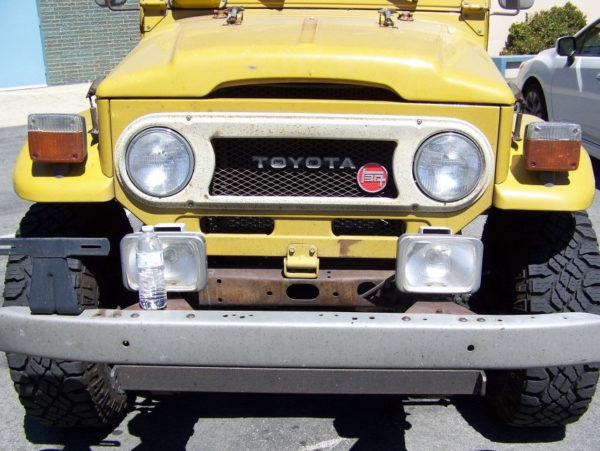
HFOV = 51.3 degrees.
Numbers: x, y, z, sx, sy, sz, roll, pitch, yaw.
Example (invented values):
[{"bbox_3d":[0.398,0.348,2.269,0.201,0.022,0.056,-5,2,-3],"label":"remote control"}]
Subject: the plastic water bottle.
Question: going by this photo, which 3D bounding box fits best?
[{"bbox_3d":[-0.357,0.103,1.486,0.065,0.205,0.065,1,17,1],"label":"plastic water bottle"}]

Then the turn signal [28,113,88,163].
[{"bbox_3d":[-0.660,-0.245,1.724,0.142,0.127,0.065,1,17,1],"label":"turn signal"}]

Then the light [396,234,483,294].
[{"bbox_3d":[0.359,0.086,1.638,0.210,0.146,0.090,1,17,1],"label":"light"}]

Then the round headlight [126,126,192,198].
[{"bbox_3d":[-0.358,-0.175,1.652,0.178,0.178,0.090,1,17,1],"label":"round headlight"}]

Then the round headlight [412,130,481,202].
[{"bbox_3d":[0.383,-0.163,1.640,0.178,0.178,0.090,1,17,1],"label":"round headlight"}]

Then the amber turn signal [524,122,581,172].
[{"bbox_3d":[0.681,-0.218,1.703,0.142,0.127,0.065,1,17,1],"label":"amber turn signal"}]

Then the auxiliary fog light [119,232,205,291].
[{"bbox_3d":[-0.349,0.082,1.652,0.210,0.146,0.090,1,17,1],"label":"auxiliary fog light"}]

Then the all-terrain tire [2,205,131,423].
[{"bbox_3d":[-0.714,0.276,2.201,0.270,0.830,0.830,1,17,1],"label":"all-terrain tire"}]

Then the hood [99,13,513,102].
[{"bbox_3d":[0.028,-0.569,1.994,1.260,0.250,0.940,1,17,1],"label":"hood"}]

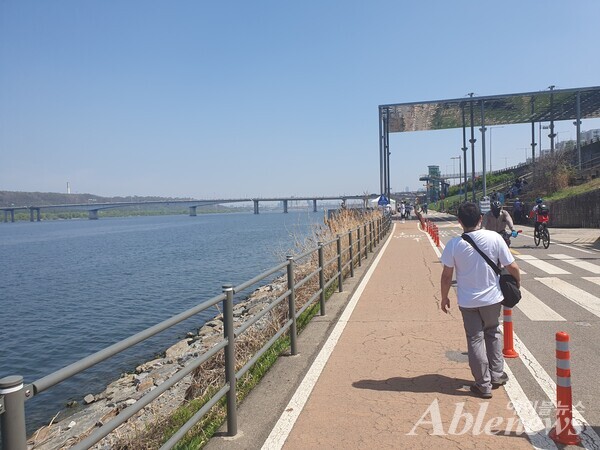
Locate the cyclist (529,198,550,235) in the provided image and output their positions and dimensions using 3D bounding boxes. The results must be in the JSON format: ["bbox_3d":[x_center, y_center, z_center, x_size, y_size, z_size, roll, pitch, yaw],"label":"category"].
[{"bbox_3d":[8.043,-0.243,15.200,0.580,1.320,0.850,-2,2,14],"label":"cyclist"}]

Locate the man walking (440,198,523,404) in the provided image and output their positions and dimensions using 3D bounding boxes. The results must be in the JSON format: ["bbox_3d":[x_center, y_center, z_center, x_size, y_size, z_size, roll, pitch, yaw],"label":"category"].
[{"bbox_3d":[1.634,0.647,4.116,0.660,1.700,0.500,-2,2,15],"label":"man walking"}]

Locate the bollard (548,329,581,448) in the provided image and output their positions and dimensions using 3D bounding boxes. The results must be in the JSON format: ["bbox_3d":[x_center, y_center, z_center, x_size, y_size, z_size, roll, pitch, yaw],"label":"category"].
[{"bbox_3d":[1.858,1.141,3.164,0.220,0.760,0.220,-2,2,14],"label":"bollard"}]

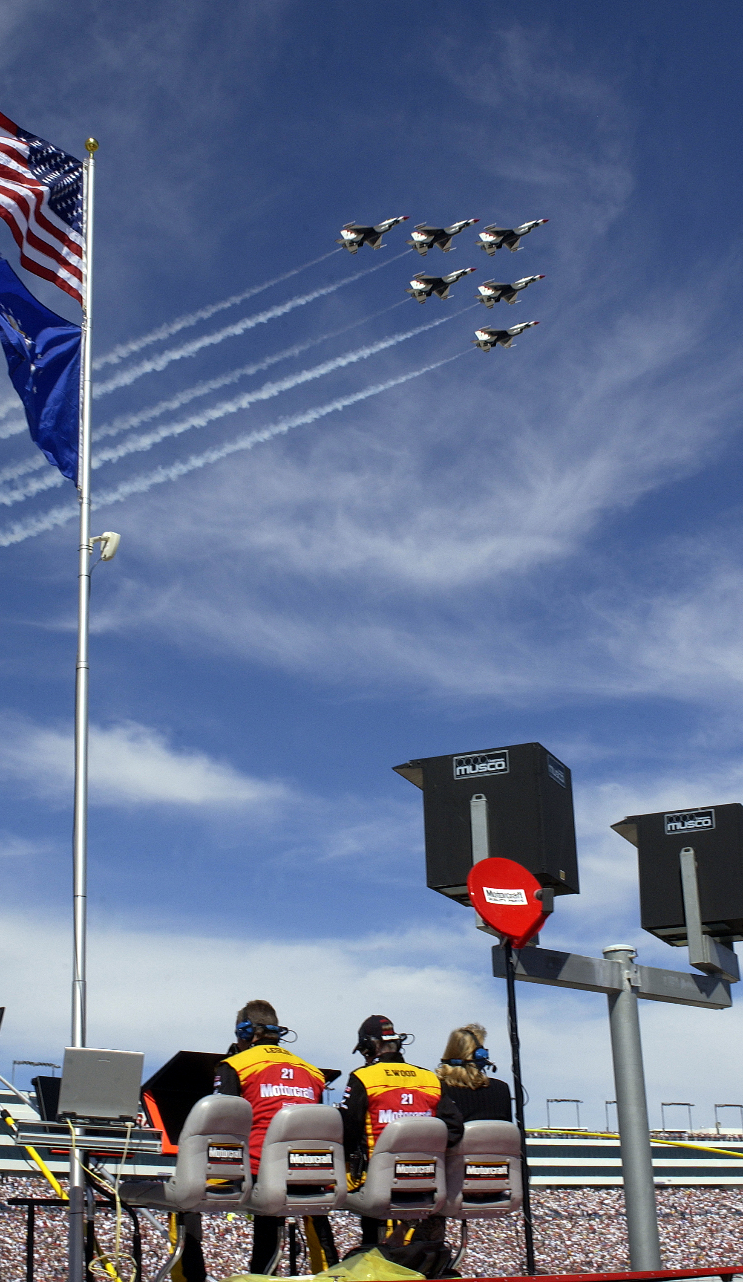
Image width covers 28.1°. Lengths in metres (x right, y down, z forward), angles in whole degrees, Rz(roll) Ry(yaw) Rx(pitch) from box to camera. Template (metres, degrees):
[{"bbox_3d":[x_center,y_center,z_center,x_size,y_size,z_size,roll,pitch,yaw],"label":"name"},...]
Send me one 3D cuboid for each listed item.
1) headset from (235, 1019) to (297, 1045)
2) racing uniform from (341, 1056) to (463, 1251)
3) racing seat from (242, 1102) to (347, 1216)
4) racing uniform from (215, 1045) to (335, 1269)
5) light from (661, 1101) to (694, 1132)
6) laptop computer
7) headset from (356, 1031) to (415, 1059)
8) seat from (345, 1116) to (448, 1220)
[{"bbox_3d":[-0.517,1.896,7.200,0.210,0.110,0.200,14,-28,-33],"label":"headset"},{"bbox_3d":[0.144,2.704,7.750,0.580,1.020,0.560,8,-25,-22],"label":"racing uniform"},{"bbox_3d":[-0.382,2.425,6.950,0.430,0.480,0.460,14,-27,-32],"label":"racing seat"},{"bbox_3d":[-0.454,2.465,7.050,0.540,1.030,0.560,10,-25,-25],"label":"racing uniform"},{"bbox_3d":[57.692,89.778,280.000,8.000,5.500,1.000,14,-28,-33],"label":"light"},{"bbox_3d":[-1.110,1.817,6.050,0.330,0.265,0.300,8,-25,-22],"label":"laptop computer"},{"bbox_3d":[0.066,2.136,7.850,0.210,0.110,0.200,18,-30,-38],"label":"headset"},{"bbox_3d":[0.104,2.680,7.550,0.430,0.480,0.460,12,-26,-29],"label":"seat"}]

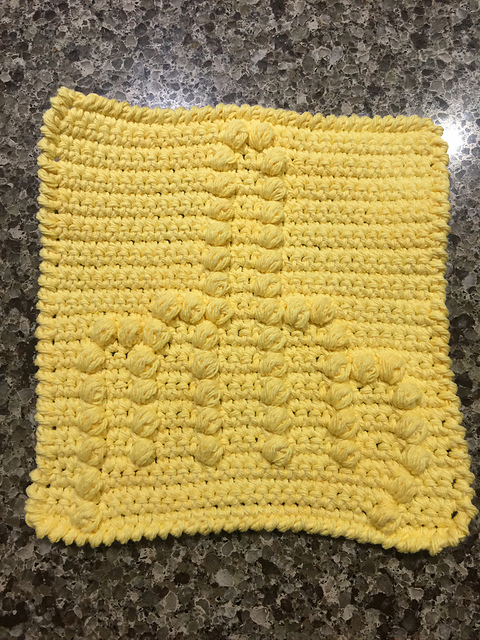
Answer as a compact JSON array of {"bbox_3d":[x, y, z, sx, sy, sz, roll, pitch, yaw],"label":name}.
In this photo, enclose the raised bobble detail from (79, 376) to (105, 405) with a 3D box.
[{"bbox_3d":[-0.078,0.037,0.281,0.014,0.009,0.014,0,81,0],"label":"raised bobble detail"}]

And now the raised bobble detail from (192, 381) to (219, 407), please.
[{"bbox_3d":[-0.018,0.039,0.287,0.015,0.010,0.013,0,78,0],"label":"raised bobble detail"}]

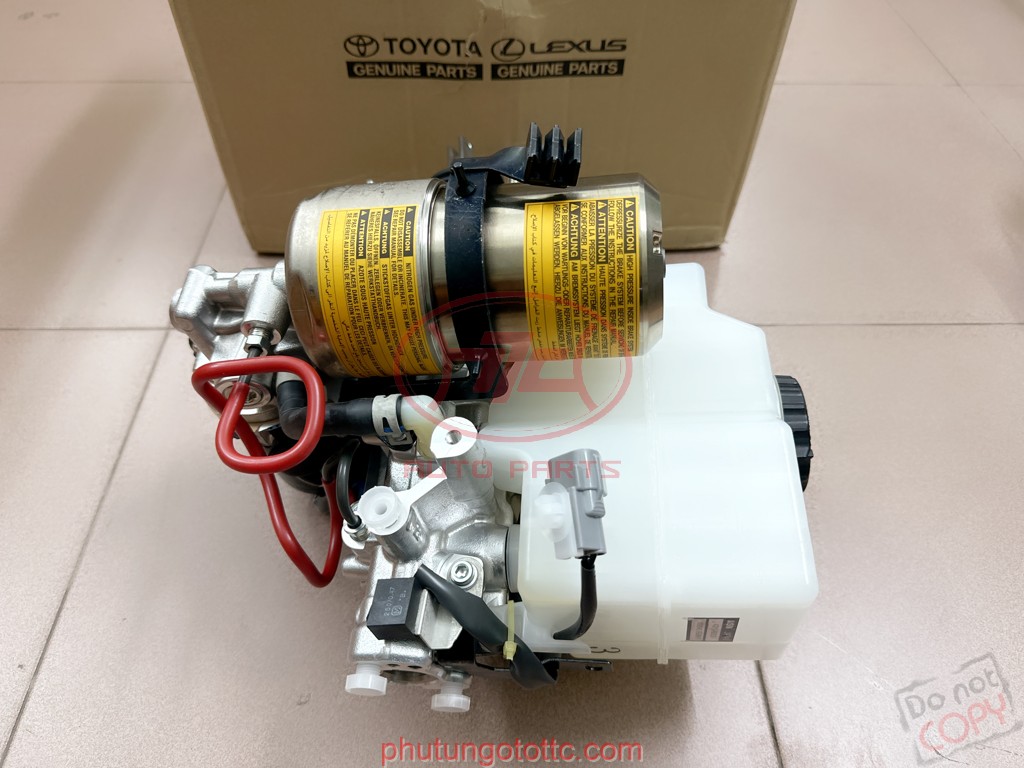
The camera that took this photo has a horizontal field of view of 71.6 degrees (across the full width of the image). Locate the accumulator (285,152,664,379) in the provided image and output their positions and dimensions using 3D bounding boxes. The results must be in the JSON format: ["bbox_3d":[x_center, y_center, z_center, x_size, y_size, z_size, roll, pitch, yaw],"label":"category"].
[{"bbox_3d":[-0.015,-0.048,0.318,0.162,0.090,0.088,-2,49,7],"label":"accumulator"}]

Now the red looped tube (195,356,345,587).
[{"bbox_3d":[-0.120,0.043,0.358,0.090,0.160,0.085,0,50,-1],"label":"red looped tube"}]

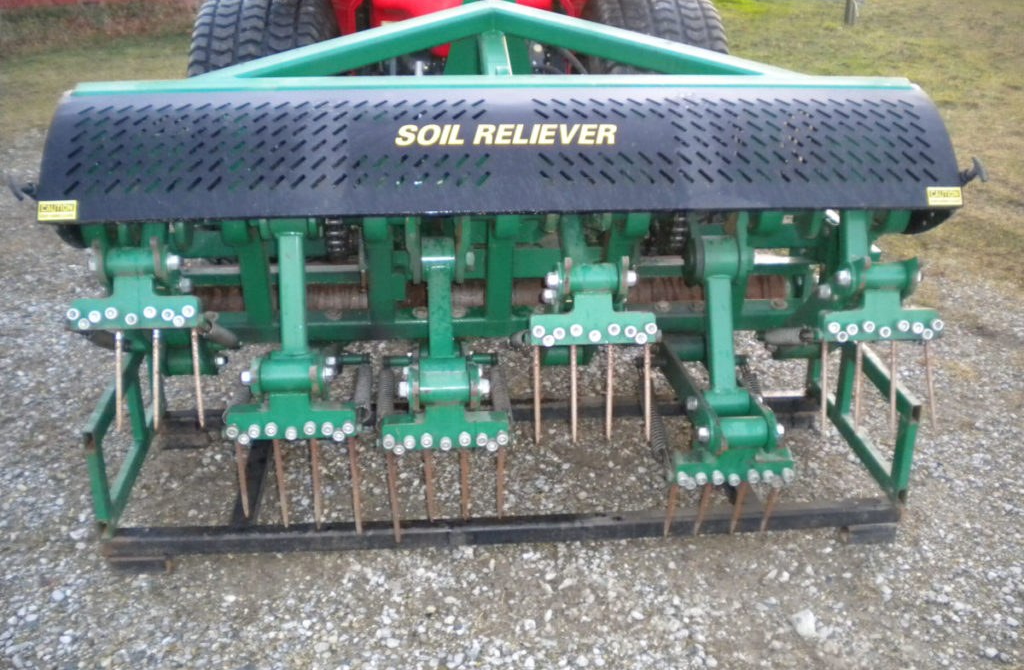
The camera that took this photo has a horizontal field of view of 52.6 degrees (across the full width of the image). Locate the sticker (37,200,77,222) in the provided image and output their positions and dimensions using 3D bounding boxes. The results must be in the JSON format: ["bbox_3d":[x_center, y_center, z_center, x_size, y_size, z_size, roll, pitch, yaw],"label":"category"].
[{"bbox_3d":[-0.894,-0.244,2.038,0.075,0.040,0.003,-1,-6,-5],"label":"sticker"}]

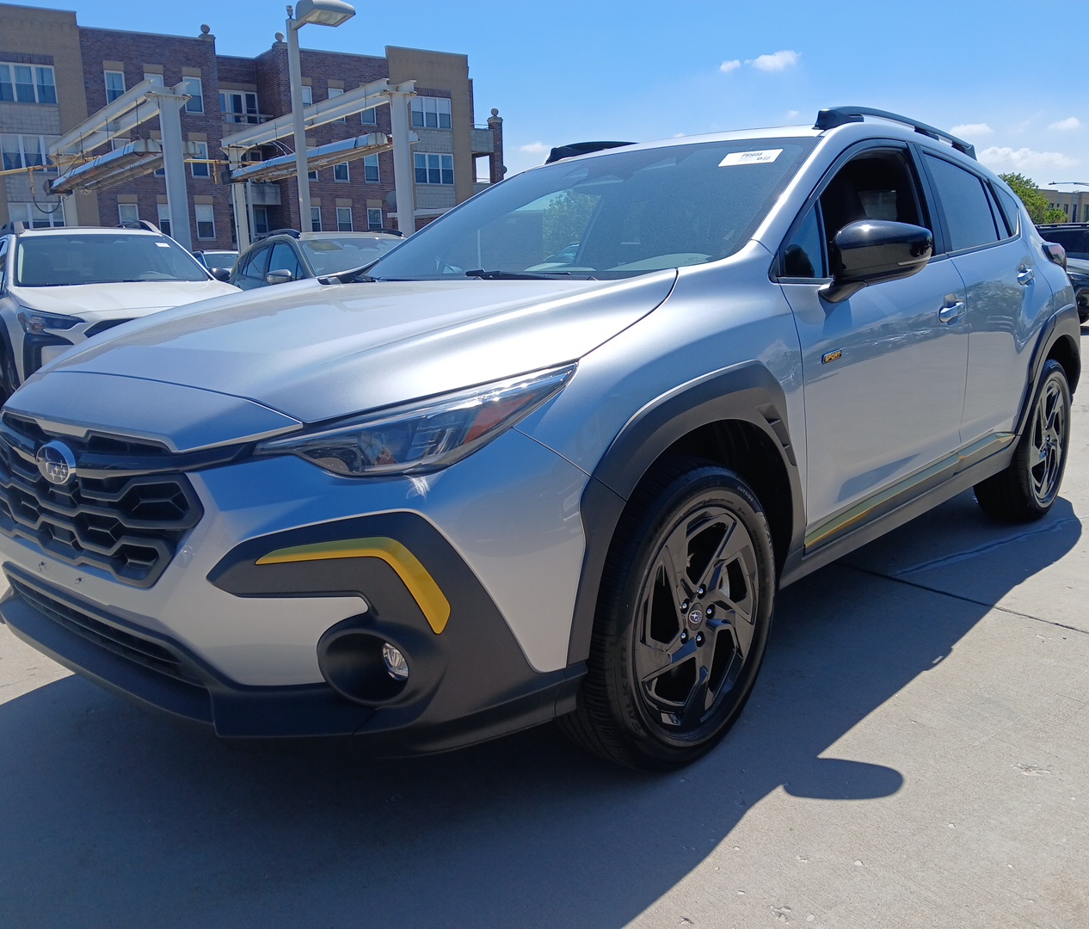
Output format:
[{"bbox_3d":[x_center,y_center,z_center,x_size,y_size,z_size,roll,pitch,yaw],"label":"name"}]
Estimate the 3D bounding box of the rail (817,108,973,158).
[{"bbox_3d":[1.314,-1.197,3.364,0.055,0.105,1.470,8,15,42],"label":"rail"}]

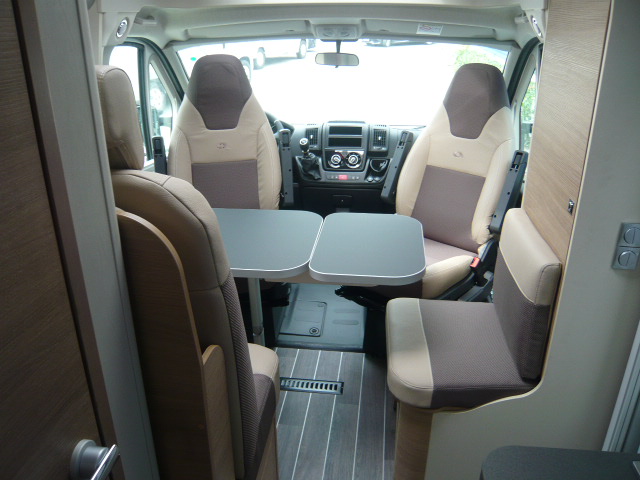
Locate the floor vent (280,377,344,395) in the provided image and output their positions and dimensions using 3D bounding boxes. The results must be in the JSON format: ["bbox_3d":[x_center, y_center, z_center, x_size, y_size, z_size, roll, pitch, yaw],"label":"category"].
[{"bbox_3d":[-0.045,0.618,2.192,0.295,0.020,0.088,2,21,7],"label":"floor vent"}]

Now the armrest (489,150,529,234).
[{"bbox_3d":[0.792,-0.202,2.185,0.055,0.345,0.070,21,8,43],"label":"armrest"}]

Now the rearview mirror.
[{"bbox_3d":[0.077,-0.843,2.420,0.205,0.065,0.040,7,22,18],"label":"rearview mirror"}]

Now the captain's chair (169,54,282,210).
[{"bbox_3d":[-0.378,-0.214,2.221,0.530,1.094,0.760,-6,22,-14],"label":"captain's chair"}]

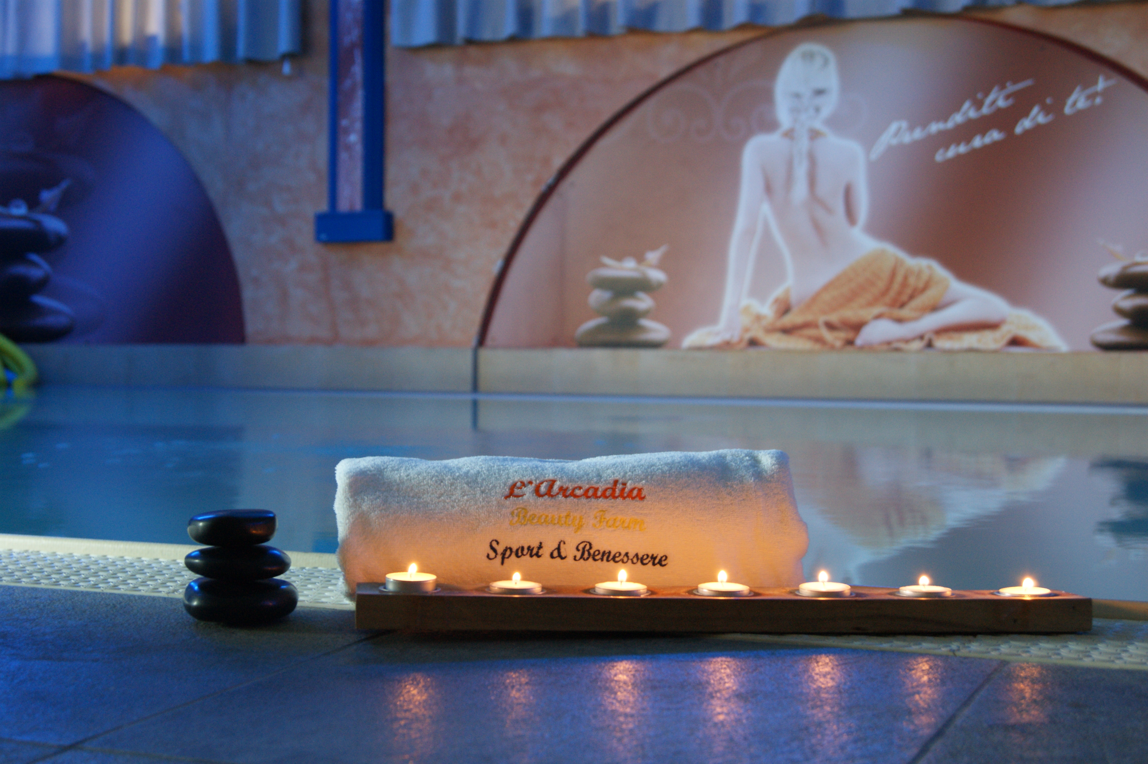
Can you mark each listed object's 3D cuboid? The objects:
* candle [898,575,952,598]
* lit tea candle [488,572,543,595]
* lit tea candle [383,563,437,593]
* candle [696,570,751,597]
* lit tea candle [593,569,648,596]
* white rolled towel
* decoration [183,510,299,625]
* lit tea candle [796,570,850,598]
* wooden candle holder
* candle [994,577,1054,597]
[{"bbox_3d":[0.258,0.153,1.218,0.038,0.020,0.038,0,2,0],"label":"candle"},{"bbox_3d":[-0.042,0.148,1.202,0.038,0.020,0.038,0,2,0],"label":"lit tea candle"},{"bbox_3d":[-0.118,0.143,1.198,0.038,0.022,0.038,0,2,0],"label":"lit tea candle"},{"bbox_3d":[0.109,0.148,1.210,0.038,0.021,0.038,0,2,0],"label":"candle"},{"bbox_3d":[0.034,0.147,1.206,0.038,0.021,0.038,0,2,0],"label":"lit tea candle"},{"bbox_3d":[-0.002,0.116,1.333,0.372,0.112,0.120,0,2,1],"label":"white rolled towel"},{"bbox_3d":[-0.246,0.135,1.222,0.084,0.082,0.076,0,2,-11],"label":"decoration"},{"bbox_3d":[0.184,0.149,1.214,0.038,0.021,0.038,0,2,0],"label":"lit tea candle"},{"bbox_3d":[0.109,0.164,1.210,0.527,0.025,0.060,1,2,-3],"label":"wooden candle holder"},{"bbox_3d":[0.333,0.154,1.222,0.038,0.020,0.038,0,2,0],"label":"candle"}]

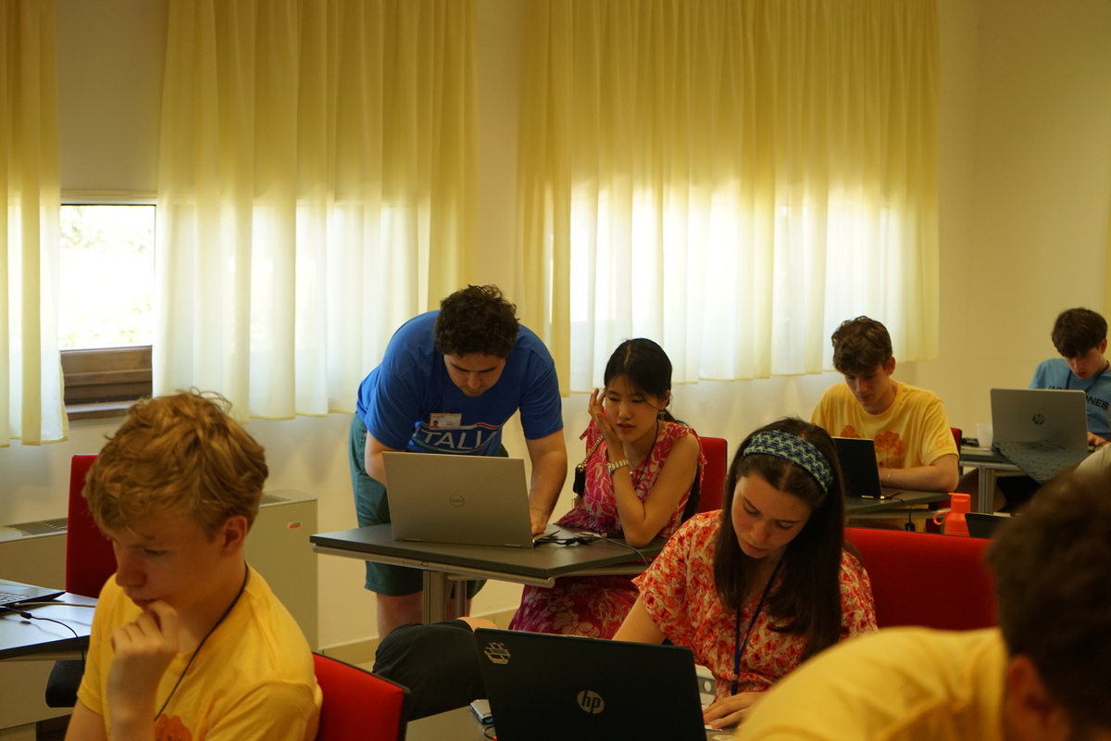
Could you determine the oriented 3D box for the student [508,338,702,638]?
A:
[{"bbox_3d":[0.165,0.519,5.197,0.460,1.210,0.740,3,5,40],"label":"student"}]

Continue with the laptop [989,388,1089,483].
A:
[{"bbox_3d":[1.665,0.153,7.026,0.318,0.220,0.298,2,4,24],"label":"laptop"}]

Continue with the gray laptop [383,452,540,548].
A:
[{"bbox_3d":[-0.192,0.291,4.947,0.351,0.230,0.303,1,4,18],"label":"gray laptop"}]

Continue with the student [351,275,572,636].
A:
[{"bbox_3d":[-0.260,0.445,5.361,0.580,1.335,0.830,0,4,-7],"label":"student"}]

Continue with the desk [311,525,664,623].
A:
[{"bbox_3d":[-0.134,0.771,4.991,0.750,0.735,0.527,3,5,40],"label":"desk"}]

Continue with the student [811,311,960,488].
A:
[{"bbox_3d":[0.857,0.459,5.997,0.500,1.220,0.800,4,5,44],"label":"student"}]

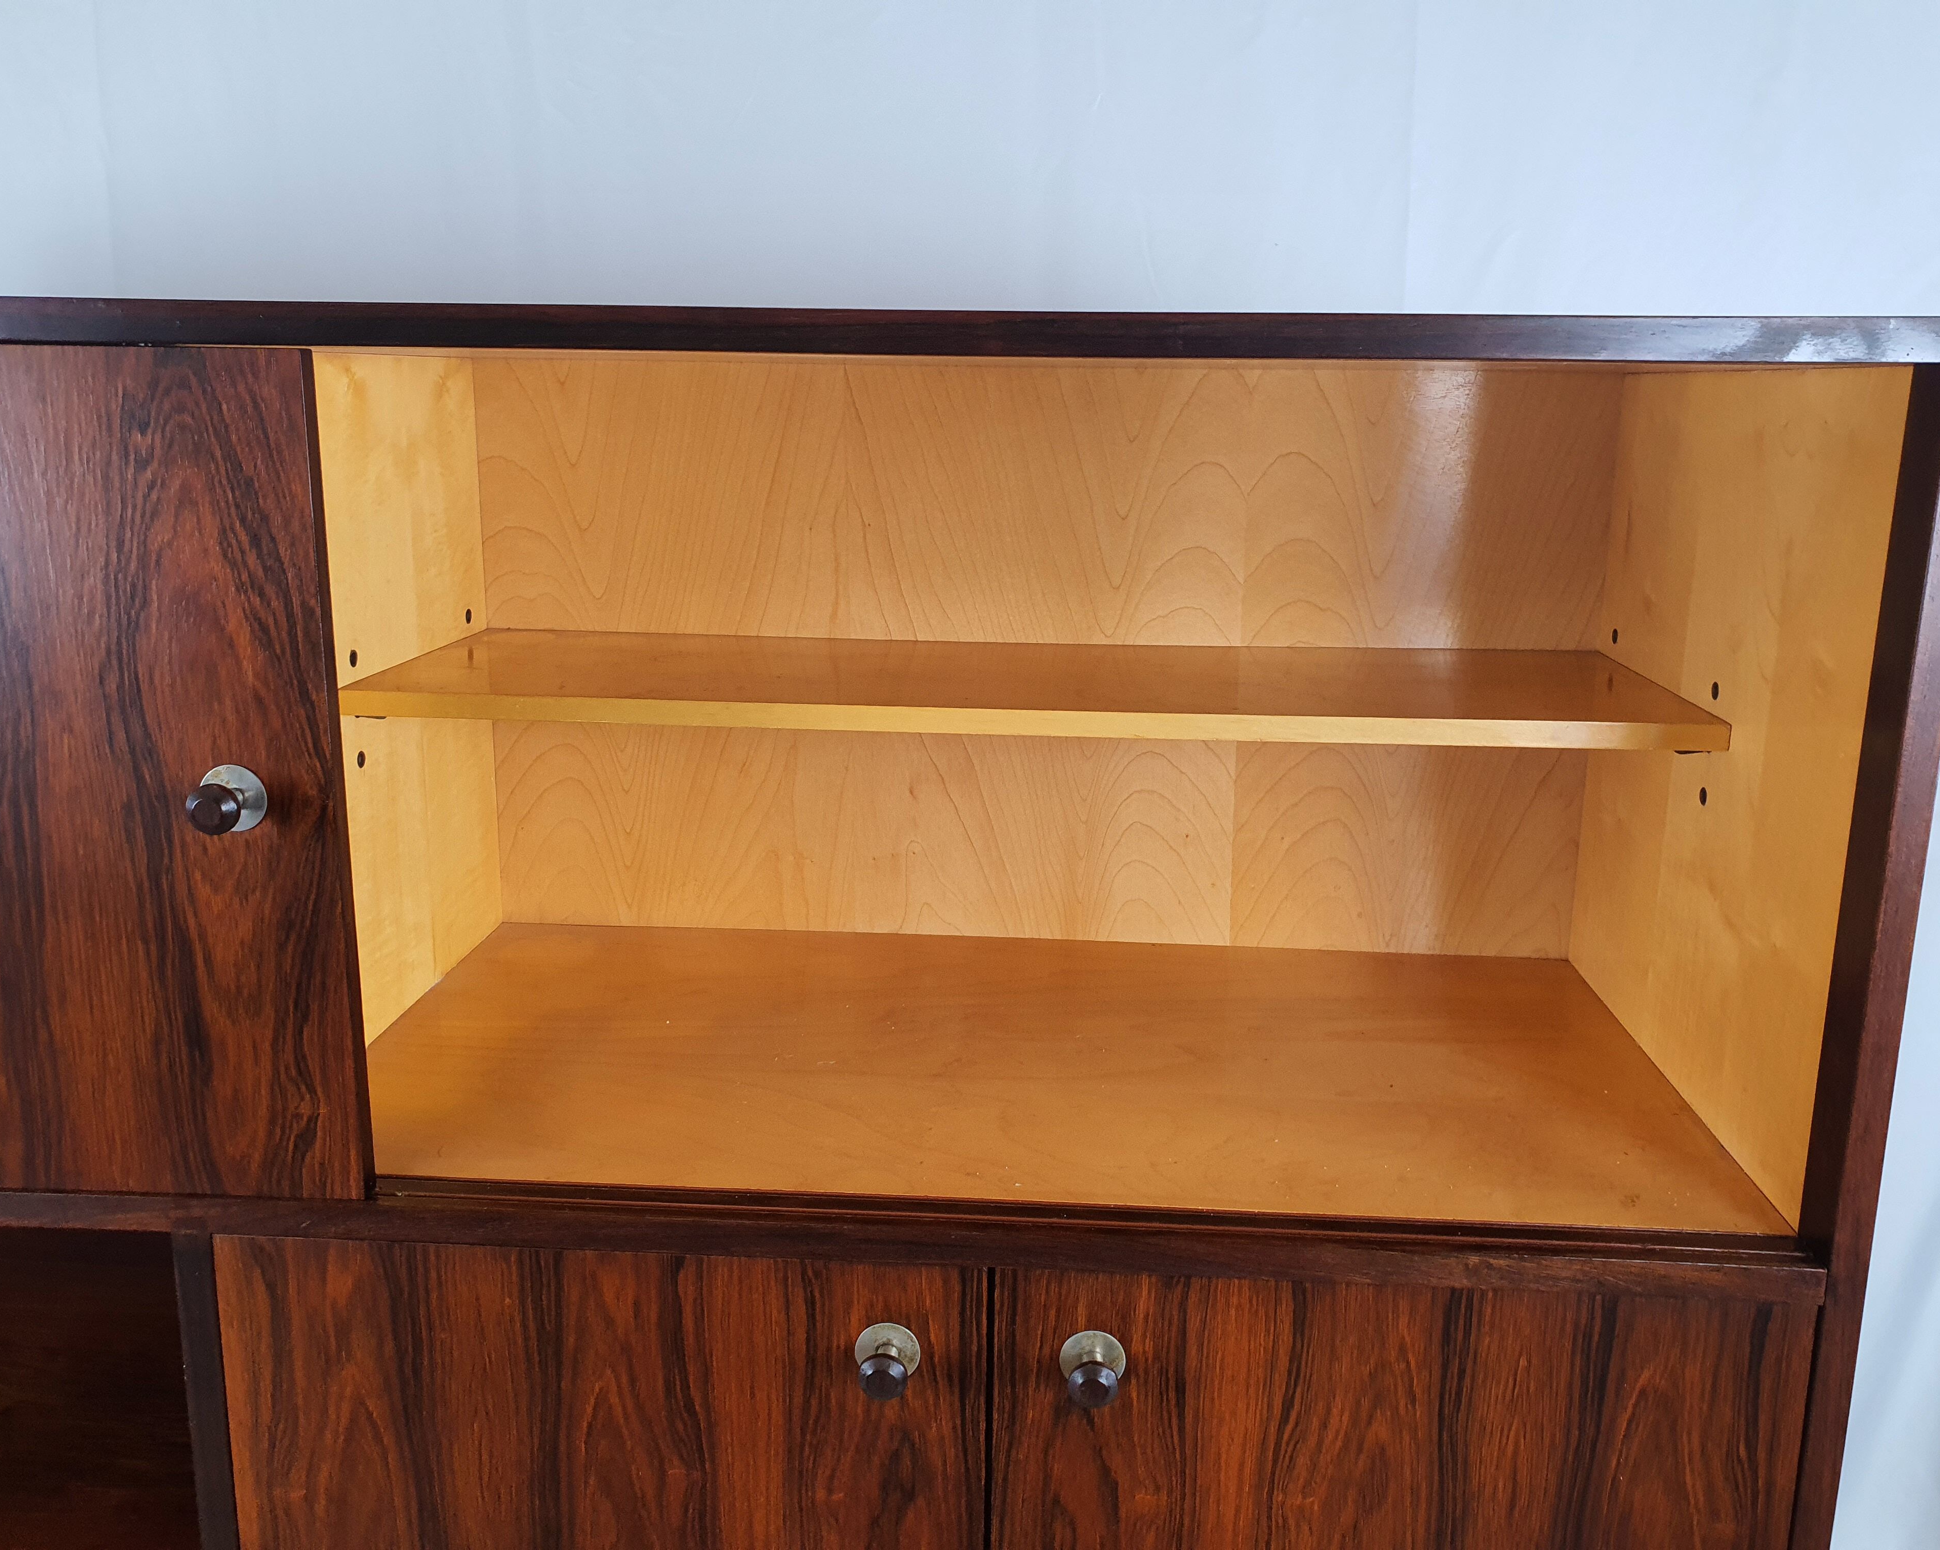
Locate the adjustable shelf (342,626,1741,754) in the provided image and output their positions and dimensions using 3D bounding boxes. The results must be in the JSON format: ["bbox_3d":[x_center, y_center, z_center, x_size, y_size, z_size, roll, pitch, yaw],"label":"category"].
[{"bbox_3d":[0.033,-0.062,1.043,0.828,0.017,0.248,2,14,4],"label":"adjustable shelf"}]

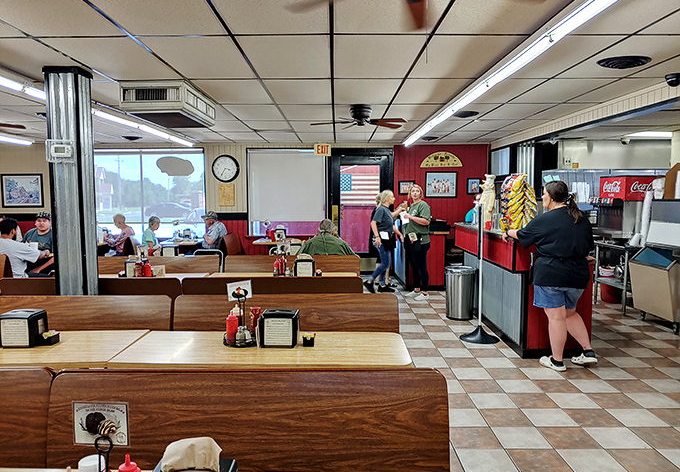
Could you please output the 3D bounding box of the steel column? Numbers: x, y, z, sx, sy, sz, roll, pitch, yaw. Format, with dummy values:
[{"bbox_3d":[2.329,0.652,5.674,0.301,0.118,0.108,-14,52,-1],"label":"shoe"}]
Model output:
[{"bbox_3d":[-2.090,-0.040,3.911,0.260,2.485,0.250,0,5,0],"label":"steel column"}]

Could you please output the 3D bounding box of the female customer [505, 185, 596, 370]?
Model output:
[{"bbox_3d":[1.850,0.331,4.405,0.580,1.665,0.660,5,7,44],"label":"female customer"}]

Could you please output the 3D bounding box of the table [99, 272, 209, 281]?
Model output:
[{"bbox_3d":[-2.112,0.796,4.782,1.489,0.765,0.612,0,5,0],"label":"table"}]

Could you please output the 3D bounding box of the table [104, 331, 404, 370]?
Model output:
[{"bbox_3d":[-0.370,0.944,2.571,1.440,0.755,0.560,0,5,0],"label":"table"}]

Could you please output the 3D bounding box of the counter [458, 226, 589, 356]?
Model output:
[{"bbox_3d":[2.003,0.518,5.822,0.775,1.147,2.387,0,5,0],"label":"counter"}]

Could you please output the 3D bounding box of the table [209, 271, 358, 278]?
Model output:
[{"bbox_3d":[-0.557,0.768,4.603,1.460,0.755,0.580,0,5,0],"label":"table"}]

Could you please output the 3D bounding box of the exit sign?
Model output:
[{"bbox_3d":[-0.316,-1.606,9.181,0.308,0.219,0.061,0,5,0],"label":"exit sign"}]

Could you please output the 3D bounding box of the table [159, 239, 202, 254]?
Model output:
[{"bbox_3d":[-2.520,0.455,8.220,0.720,0.755,1.100,0,5,0],"label":"table"}]

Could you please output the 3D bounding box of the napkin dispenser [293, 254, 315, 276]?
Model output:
[{"bbox_3d":[-0.332,0.288,4.672,0.195,0.180,0.160,0,5,0],"label":"napkin dispenser"}]

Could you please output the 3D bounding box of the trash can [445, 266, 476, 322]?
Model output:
[{"bbox_3d":[1.558,0.731,6.359,0.377,0.643,0.377,0,5,0],"label":"trash can"}]

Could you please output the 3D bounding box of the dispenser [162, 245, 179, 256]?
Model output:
[{"bbox_3d":[-2.106,0.209,6.096,0.189,0.194,0.153,0,5,0],"label":"dispenser"}]

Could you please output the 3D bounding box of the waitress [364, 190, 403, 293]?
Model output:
[{"bbox_3d":[0.699,0.099,7.850,0.530,1.663,0.459,1,5,17],"label":"waitress"}]

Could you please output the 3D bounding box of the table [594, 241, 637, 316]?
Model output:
[{"bbox_3d":[3.880,0.541,6.501,0.660,0.880,0.700,0,5,0],"label":"table"}]

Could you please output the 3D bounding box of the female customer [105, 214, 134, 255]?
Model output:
[{"bbox_3d":[-3.741,0.253,8.394,0.612,1.265,0.459,0,5,0],"label":"female customer"}]

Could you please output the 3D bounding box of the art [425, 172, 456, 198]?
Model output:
[{"bbox_3d":[1.900,-0.954,9.172,0.600,0.500,0.030,0,5,0],"label":"art"}]

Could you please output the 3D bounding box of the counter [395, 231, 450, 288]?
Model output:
[{"bbox_3d":[1.439,0.342,8.712,0.694,1.030,1.326,0,5,0],"label":"counter"}]

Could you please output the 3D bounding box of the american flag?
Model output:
[{"bbox_3d":[0.395,-0.900,9.357,0.780,0.650,0.030,0,5,0],"label":"american flag"}]

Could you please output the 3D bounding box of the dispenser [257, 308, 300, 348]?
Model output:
[{"bbox_3d":[-0.332,0.516,2.733,0.192,0.173,0.155,0,5,0],"label":"dispenser"}]

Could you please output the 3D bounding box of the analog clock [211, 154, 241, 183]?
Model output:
[{"bbox_3d":[-2.135,-1.260,9.206,0.515,0.515,0.051,0,5,0],"label":"analog clock"}]

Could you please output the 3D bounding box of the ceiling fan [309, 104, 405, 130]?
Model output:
[{"bbox_3d":[0.220,-1.294,5.328,1.080,0.250,1.080,0,5,0],"label":"ceiling fan"}]

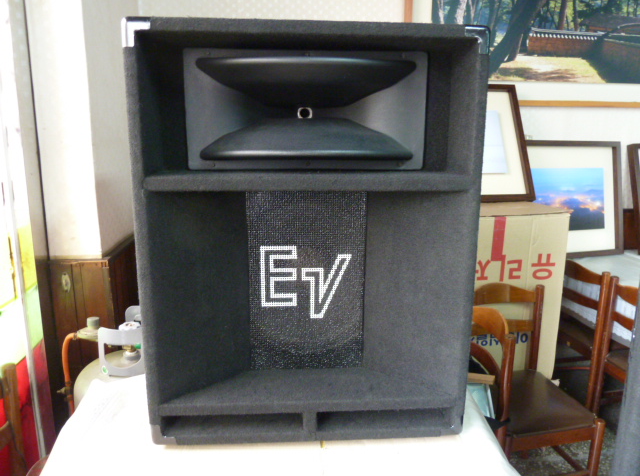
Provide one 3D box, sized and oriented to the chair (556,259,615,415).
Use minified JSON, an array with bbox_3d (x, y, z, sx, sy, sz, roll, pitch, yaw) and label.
[{"bbox_3d":[1.591,0.517,2.535,0.500,0.800,0.400,-1,10,-10],"label":"chair"}]

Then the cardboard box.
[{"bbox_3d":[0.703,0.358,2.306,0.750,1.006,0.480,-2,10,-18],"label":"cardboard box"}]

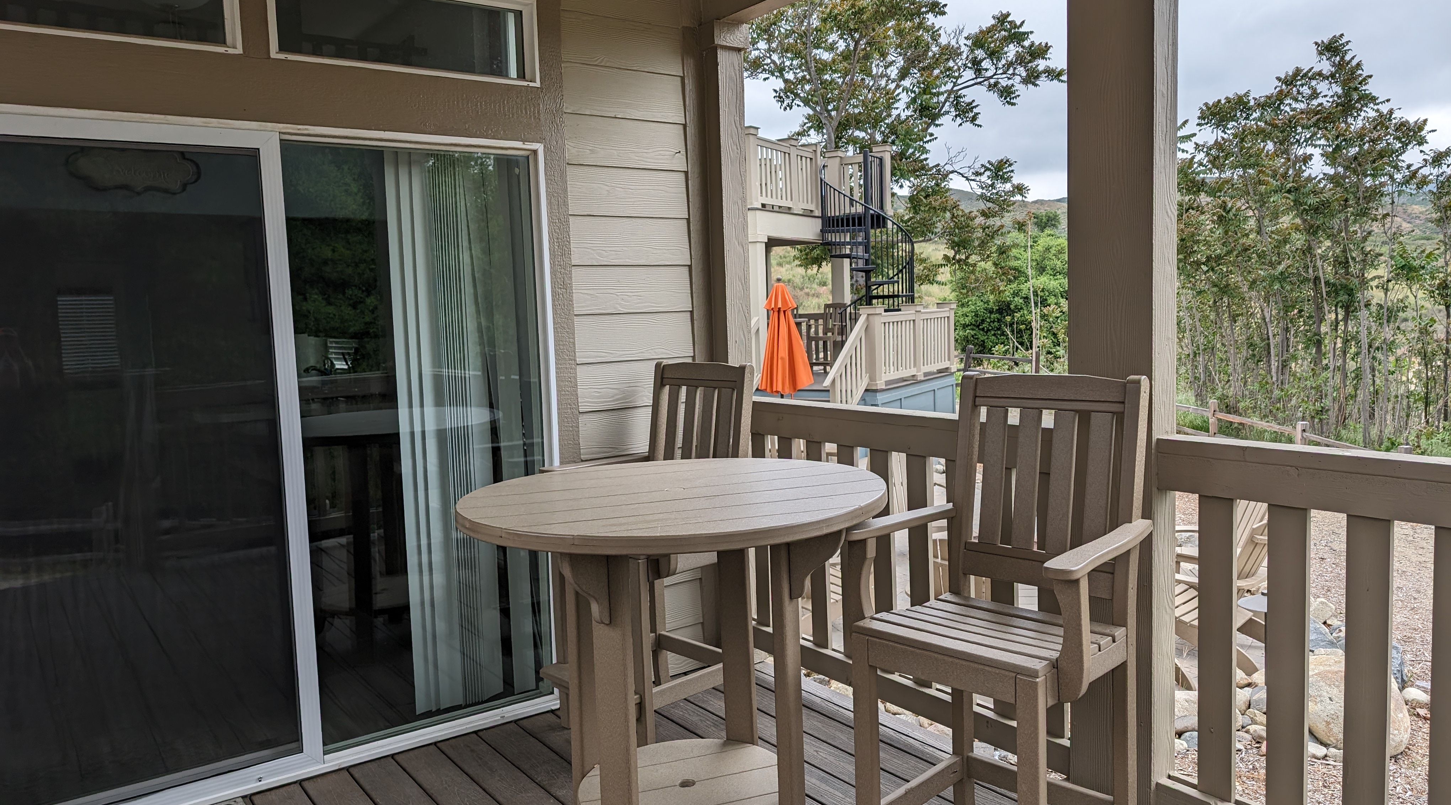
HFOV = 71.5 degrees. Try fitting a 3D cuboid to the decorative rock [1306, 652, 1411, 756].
[{"bbox_3d":[3.130,1.505,5.050,0.560,0.450,0.460,1,6,32],"label":"decorative rock"}]

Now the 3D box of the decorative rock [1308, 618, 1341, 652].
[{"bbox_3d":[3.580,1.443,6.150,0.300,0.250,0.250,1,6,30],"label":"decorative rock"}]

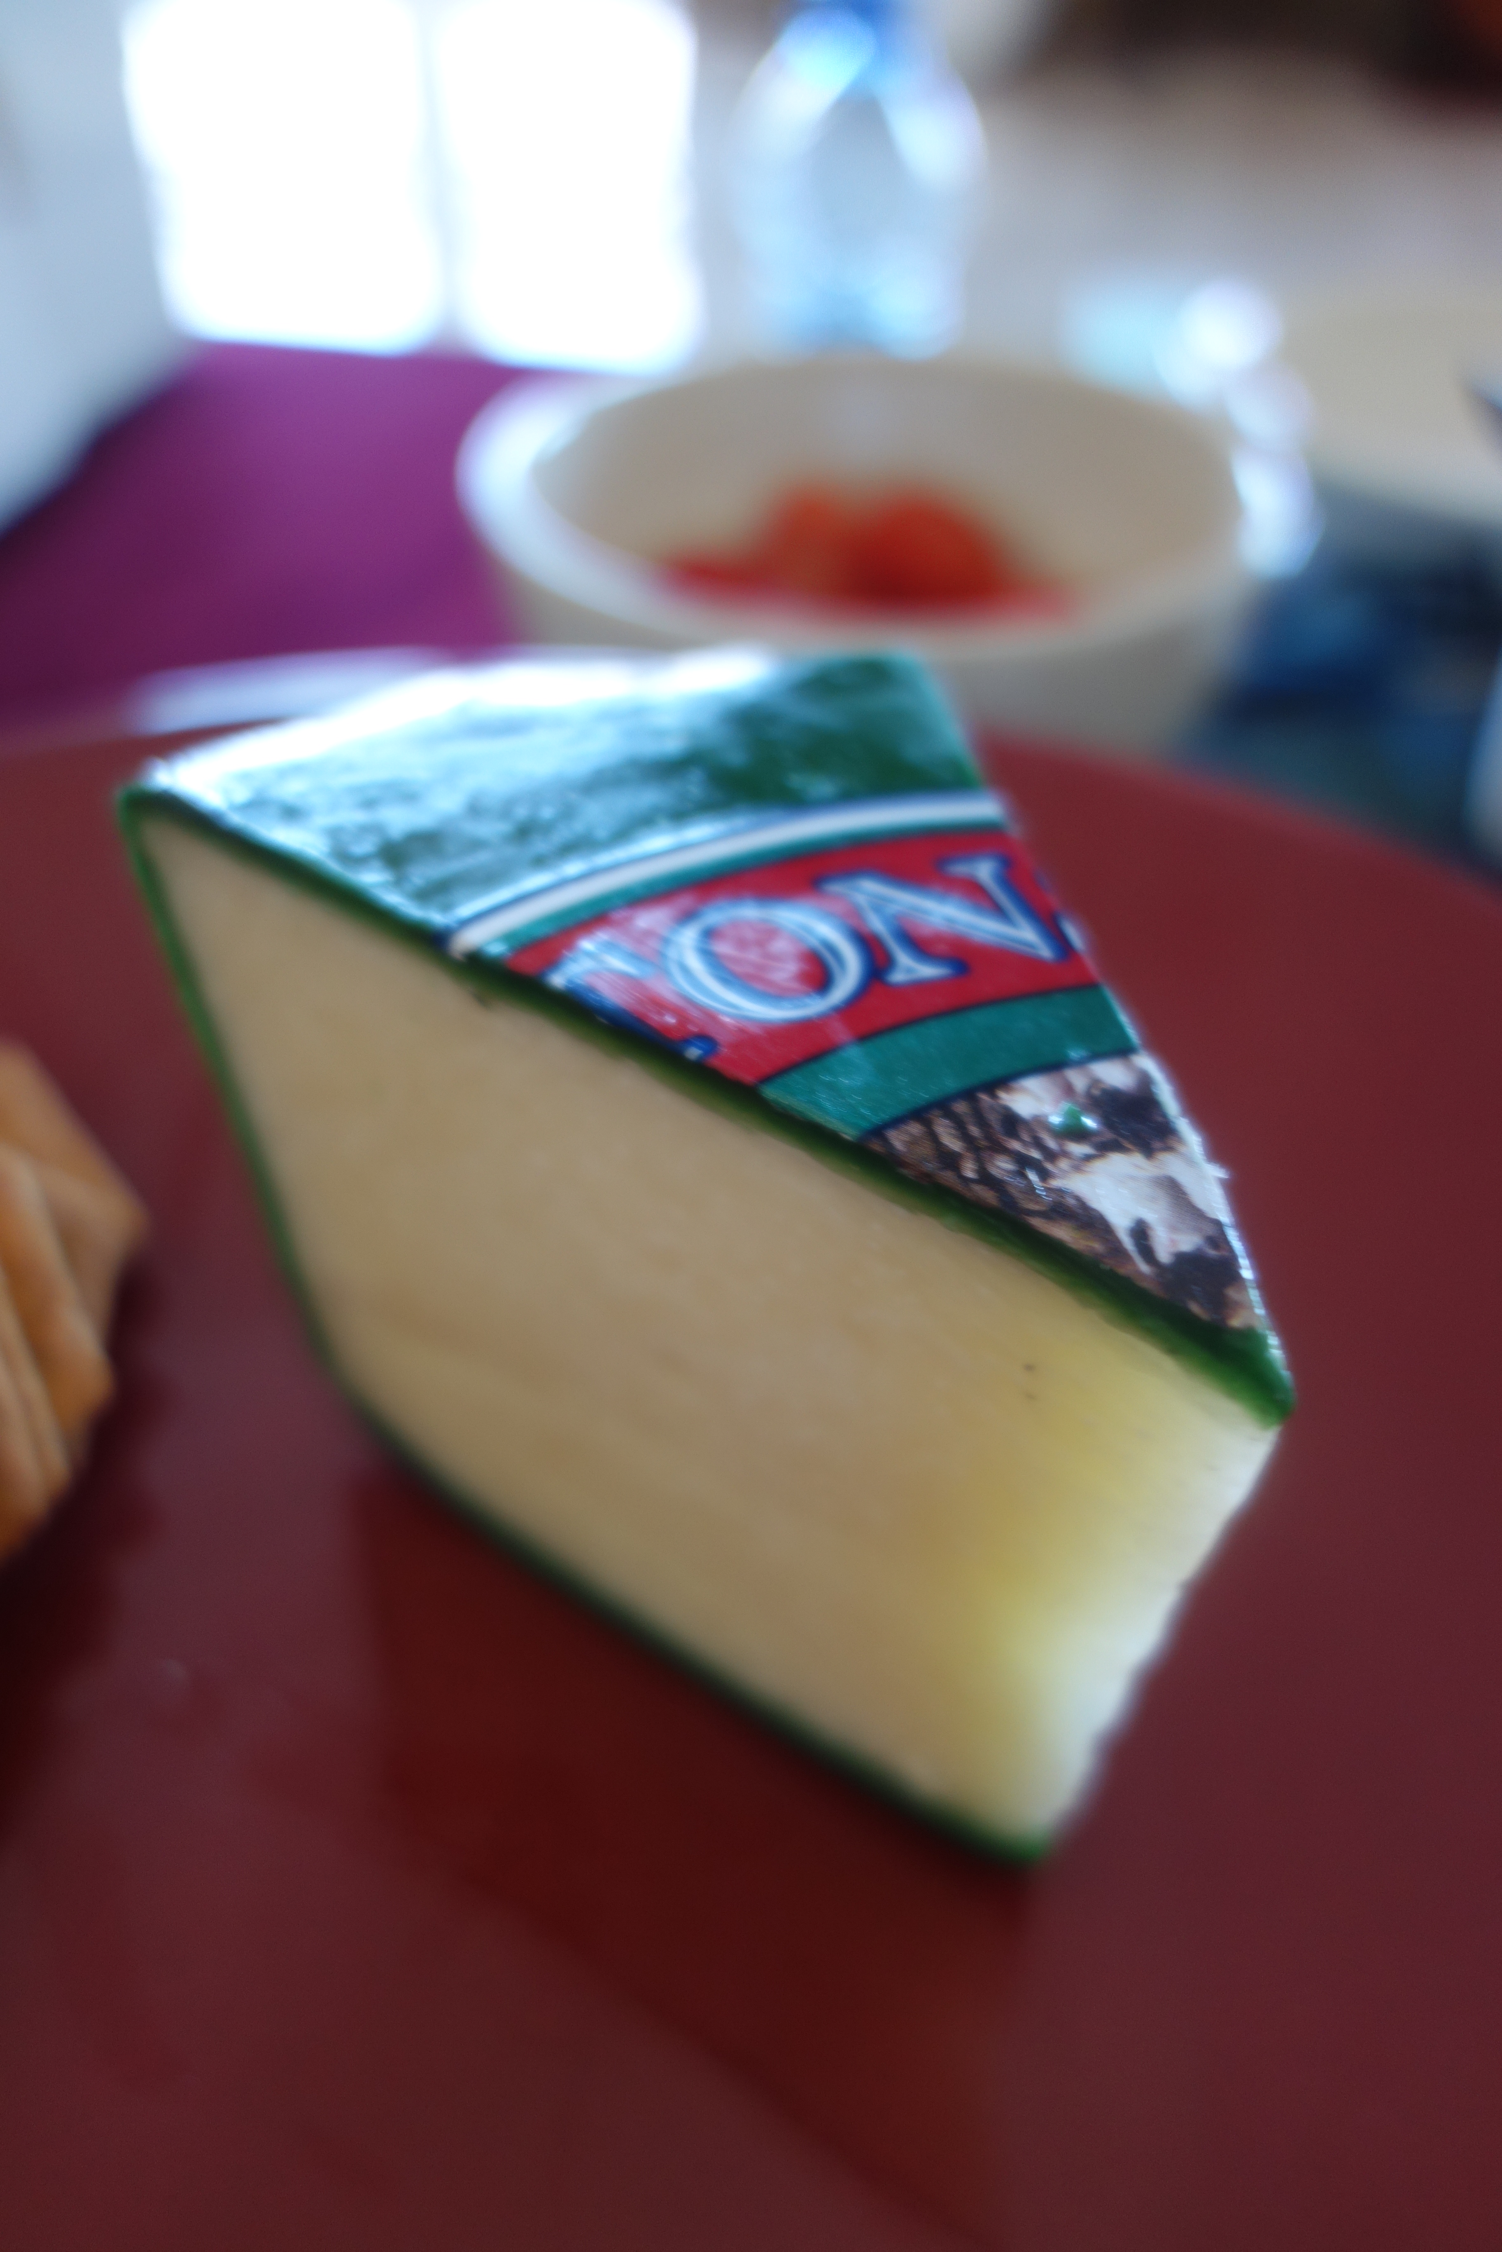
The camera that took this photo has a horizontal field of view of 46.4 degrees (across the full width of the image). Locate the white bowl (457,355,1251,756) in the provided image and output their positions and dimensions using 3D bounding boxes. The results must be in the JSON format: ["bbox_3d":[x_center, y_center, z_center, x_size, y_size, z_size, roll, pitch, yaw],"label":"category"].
[{"bbox_3d":[0.014,-0.078,0.279,0.118,0.052,0.118,2,40,-2],"label":"white bowl"}]

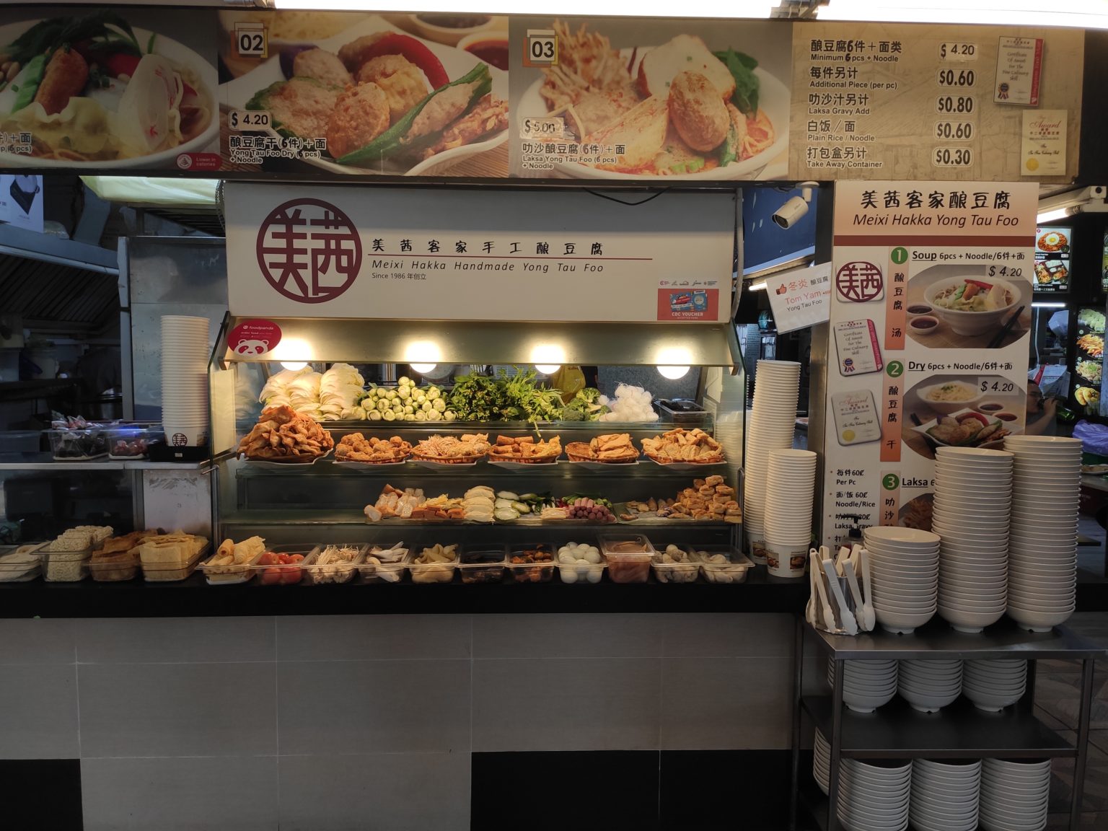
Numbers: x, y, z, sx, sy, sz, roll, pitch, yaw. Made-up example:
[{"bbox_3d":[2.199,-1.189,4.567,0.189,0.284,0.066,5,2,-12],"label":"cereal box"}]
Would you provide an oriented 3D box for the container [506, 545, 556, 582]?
[{"bbox_3d":[-0.073,0.488,2.734,0.162,0.066,0.265,0,4,-1],"label":"container"}]

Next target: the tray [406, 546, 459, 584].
[{"bbox_3d":[-0.371,0.473,2.626,0.160,0.068,0.262,0,5,-3],"label":"tray"}]

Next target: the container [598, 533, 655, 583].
[{"bbox_3d":[0.227,0.459,2.656,0.160,0.100,0.262,0,5,-3],"label":"container"}]

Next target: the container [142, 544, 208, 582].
[{"bbox_3d":[-1.241,0.481,2.728,0.162,0.066,0.265,0,5,-8],"label":"container"}]

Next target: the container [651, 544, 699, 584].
[{"bbox_3d":[0.391,0.490,2.747,0.162,0.066,0.265,0,4,1],"label":"container"}]

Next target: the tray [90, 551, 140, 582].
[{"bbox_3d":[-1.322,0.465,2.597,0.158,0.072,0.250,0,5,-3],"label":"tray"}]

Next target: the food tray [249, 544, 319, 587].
[{"bbox_3d":[-0.837,0.471,2.605,0.162,0.068,0.262,0,5,-3],"label":"food tray"}]

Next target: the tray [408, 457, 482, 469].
[{"bbox_3d":[-0.409,0.177,3.063,0.260,0.040,0.200,0,5,-3],"label":"tray"}]

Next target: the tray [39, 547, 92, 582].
[{"bbox_3d":[-1.555,0.465,2.697,0.162,0.100,0.265,-1,5,-13],"label":"tray"}]

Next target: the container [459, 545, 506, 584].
[{"bbox_3d":[-0.231,0.488,2.726,0.162,0.066,0.265,0,4,-3],"label":"container"}]

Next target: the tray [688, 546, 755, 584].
[{"bbox_3d":[0.547,0.491,2.742,0.162,0.066,0.265,0,4,0],"label":"tray"}]

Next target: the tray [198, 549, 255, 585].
[{"bbox_3d":[-1.038,0.486,2.686,0.162,0.066,0.265,0,5,-9],"label":"tray"}]

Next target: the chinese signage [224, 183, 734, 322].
[{"bbox_3d":[-0.247,-0.566,2.923,1.775,0.455,0.030,0,8,-3],"label":"chinese signage"}]

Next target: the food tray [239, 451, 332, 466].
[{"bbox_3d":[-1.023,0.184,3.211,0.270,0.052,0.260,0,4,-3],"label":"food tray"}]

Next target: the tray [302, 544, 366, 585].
[{"bbox_3d":[-0.703,0.486,2.709,0.162,0.066,0.265,0,4,-3],"label":"tray"}]

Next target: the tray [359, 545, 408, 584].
[{"bbox_3d":[-0.523,0.472,2.619,0.160,0.068,0.262,0,5,-3],"label":"tray"}]

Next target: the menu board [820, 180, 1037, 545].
[{"bbox_3d":[1.137,-0.103,2.544,0.620,1.200,0.030,0,5,-4],"label":"menu board"}]

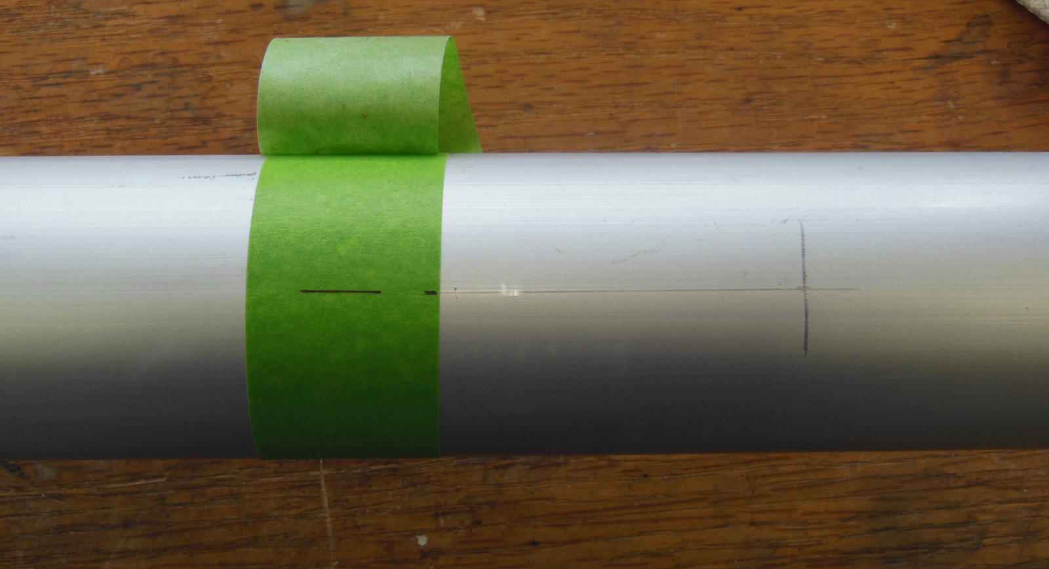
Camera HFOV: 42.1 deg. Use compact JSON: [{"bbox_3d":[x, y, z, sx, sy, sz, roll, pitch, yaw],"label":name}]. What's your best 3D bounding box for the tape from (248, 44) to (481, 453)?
[{"bbox_3d":[-0.022,-0.005,0.203,0.030,0.045,0.061,0,85,-2],"label":"tape"}]

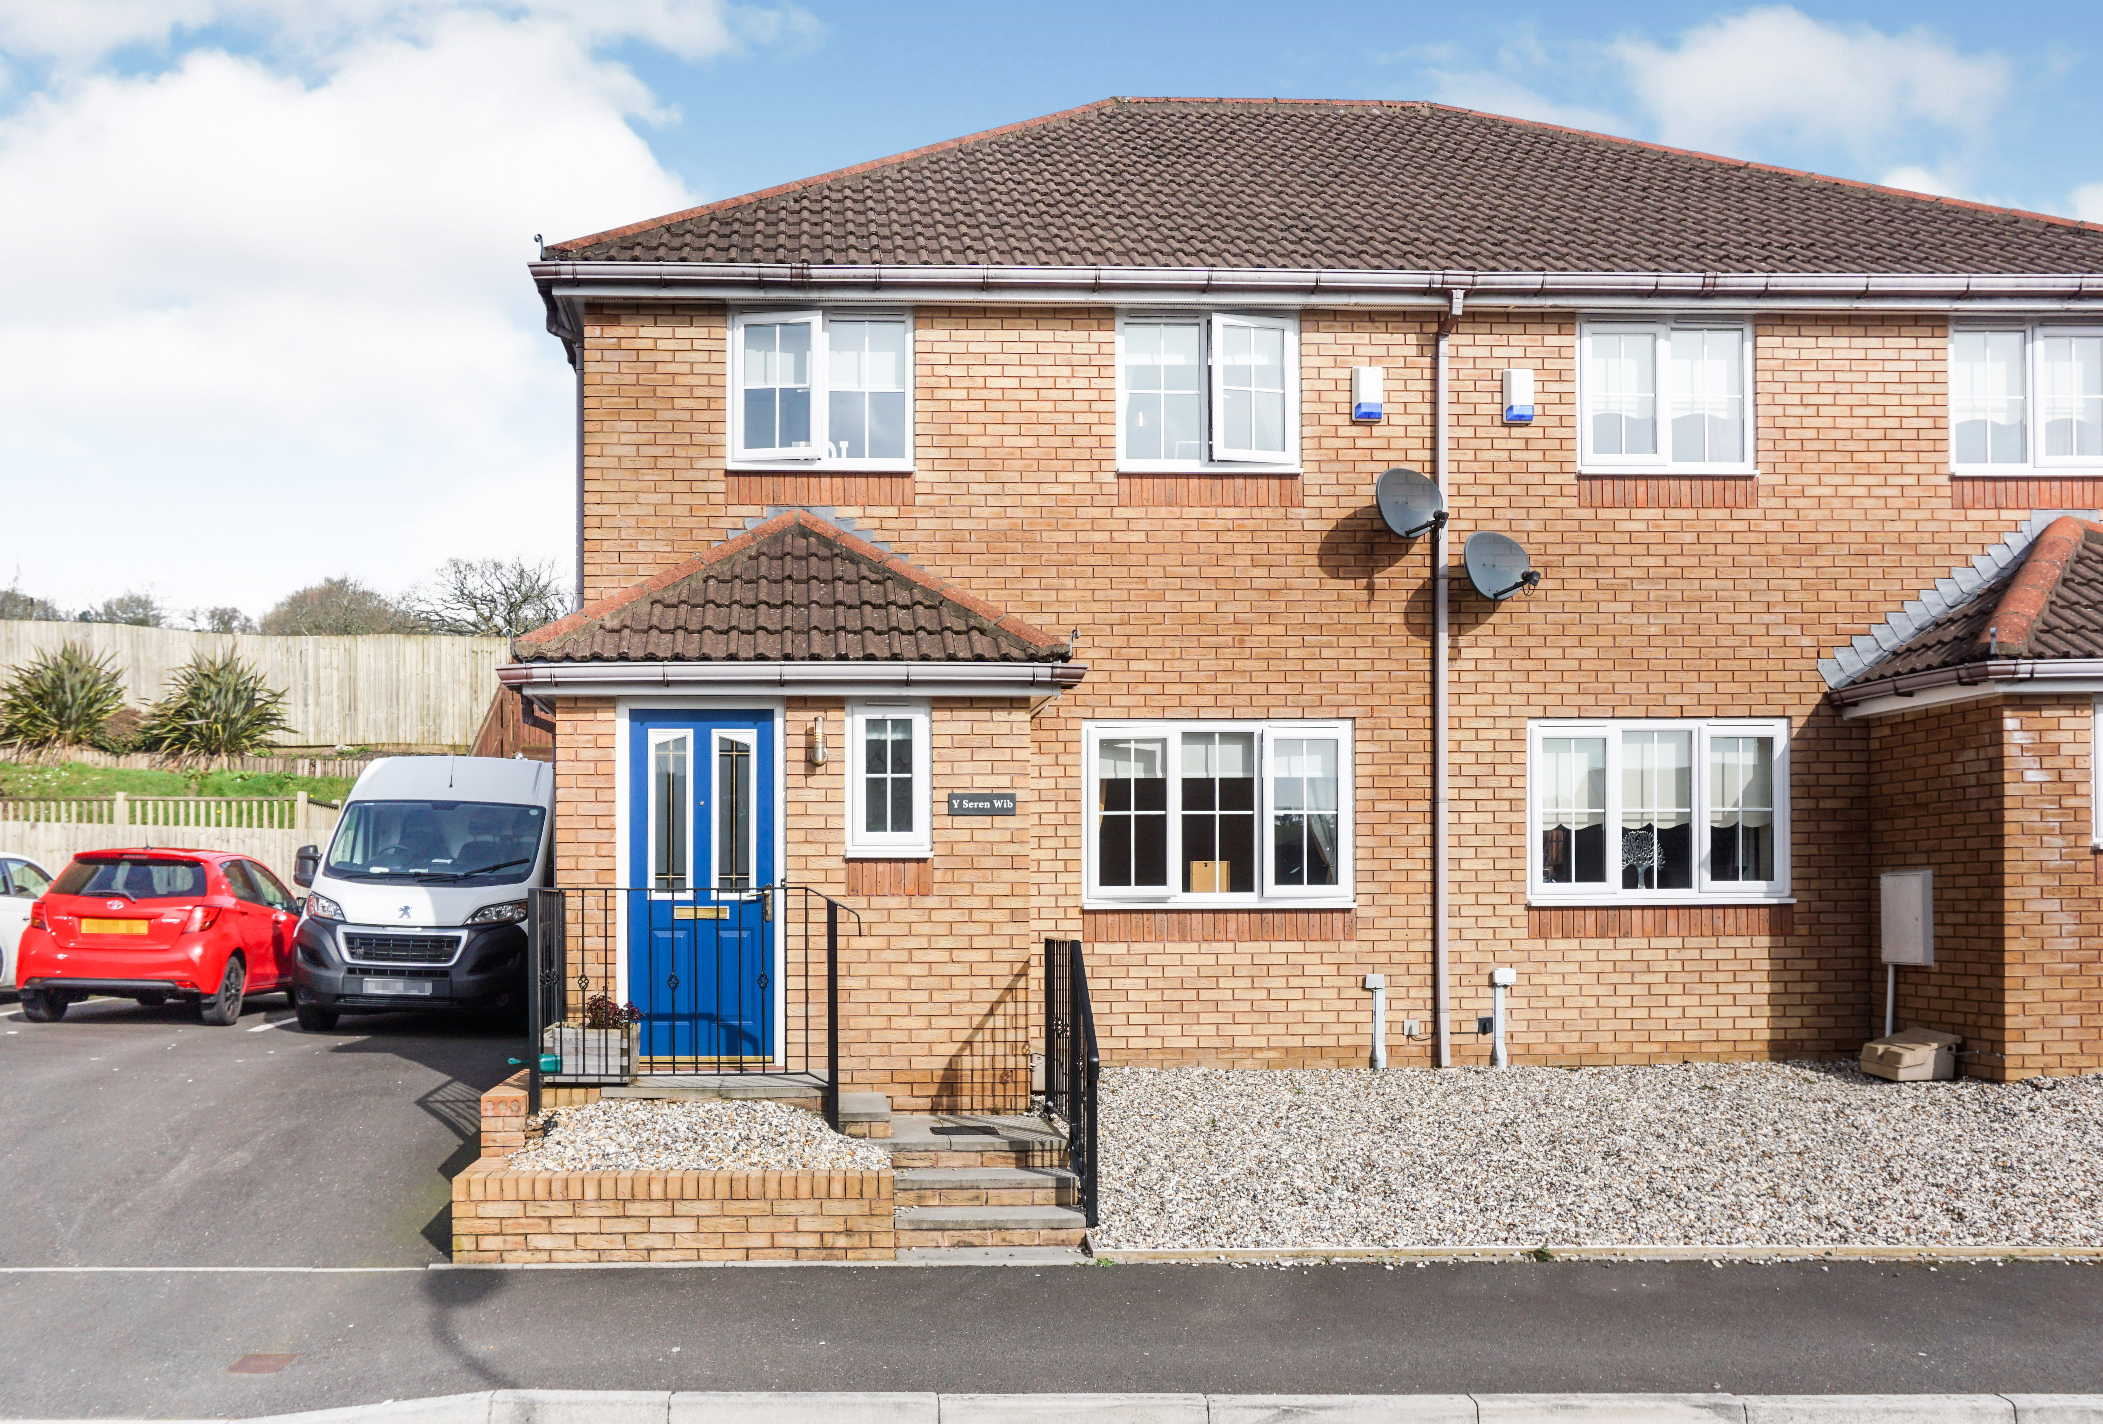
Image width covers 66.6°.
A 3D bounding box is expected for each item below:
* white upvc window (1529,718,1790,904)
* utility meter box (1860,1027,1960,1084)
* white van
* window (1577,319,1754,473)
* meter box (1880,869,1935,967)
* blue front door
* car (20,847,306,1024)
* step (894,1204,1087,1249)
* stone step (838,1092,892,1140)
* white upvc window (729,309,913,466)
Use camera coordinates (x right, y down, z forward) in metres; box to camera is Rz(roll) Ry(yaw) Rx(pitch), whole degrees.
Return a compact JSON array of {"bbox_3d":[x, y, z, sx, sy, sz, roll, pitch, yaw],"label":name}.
[{"bbox_3d":[3.939,0.647,10.368,1.725,1.220,0.120,0,-1,-2],"label":"white upvc window"},{"bbox_3d":[5.182,2.064,9.702,0.380,0.290,0.390,0,-1,-2],"label":"utility meter box"},{"bbox_3d":[-5.580,1.660,15.800,2.070,2.420,5.300,1,-6,-7],"label":"white van"},{"bbox_3d":[3.996,-2.060,10.420,1.180,1.030,0.100,0,-1,-3],"label":"window"},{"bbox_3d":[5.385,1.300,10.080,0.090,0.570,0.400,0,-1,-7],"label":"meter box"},{"bbox_3d":[-1.972,0.990,9.038,0.815,1.999,0.080,0,-1,-2],"label":"blue front door"},{"bbox_3d":[-8.520,2.130,15.750,1.700,1.500,3.950,2,-6,-14],"label":"car"},{"bbox_3d":[-0.290,2.470,7.680,0.910,0.145,0.340,1,-6,-5],"label":"step"},{"bbox_3d":[-1.013,2.164,8.565,0.320,0.140,0.730,0,-1,-2],"label":"stone step"},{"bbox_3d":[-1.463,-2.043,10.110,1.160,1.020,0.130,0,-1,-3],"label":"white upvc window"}]

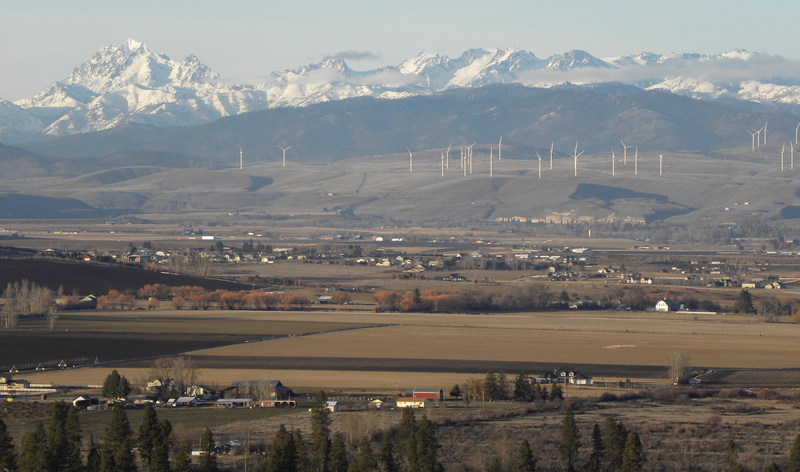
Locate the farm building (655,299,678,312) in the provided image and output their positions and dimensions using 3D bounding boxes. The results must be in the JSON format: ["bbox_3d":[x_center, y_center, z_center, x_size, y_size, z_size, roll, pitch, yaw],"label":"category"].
[{"bbox_3d":[256.990,67.390,4092.900,14.000,11.200,20.000,0,1,20],"label":"farm building"}]

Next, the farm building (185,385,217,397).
[{"bbox_3d":[-112.600,87.310,2406.170,12.500,6.000,13.000,0,1,20],"label":"farm building"}]

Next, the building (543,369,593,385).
[{"bbox_3d":[101.000,84.420,2556.370,26.000,8.700,15.000,0,1,20],"label":"building"}]

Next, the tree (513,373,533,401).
[{"bbox_3d":[67.810,83.450,2353.900,9.800,14.670,9.800,0,1,0],"label":"tree"}]

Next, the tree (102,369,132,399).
[{"bbox_3d":[-139.880,73.030,2105.560,14.560,14.850,14.560,0,1,0],"label":"tree"}]

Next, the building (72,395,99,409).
[{"bbox_3d":[-168.470,88.680,2277.930,9.500,5.900,14.000,0,1,20],"label":"building"}]

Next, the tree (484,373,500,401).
[{"bbox_3d":[45.250,73.750,2080.310,7.670,13.940,7.670,0,1,0],"label":"tree"}]

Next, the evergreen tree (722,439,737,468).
[{"bbox_3d":[135.210,90.180,1744.920,5.200,13.750,5.200,0,1,0],"label":"evergreen tree"}]

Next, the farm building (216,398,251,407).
[{"bbox_3d":[-78.880,79.360,2026.840,16.000,3.700,6.500,0,1,14],"label":"farm building"}]

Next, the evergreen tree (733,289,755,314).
[{"bbox_3d":[325.420,62.110,4016.720,16.000,23.140,16.000,0,1,0],"label":"evergreen tree"}]

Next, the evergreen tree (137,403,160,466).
[{"bbox_3d":[-90.150,73.090,1527.270,8.800,26.580,8.800,0,1,0],"label":"evergreen tree"}]

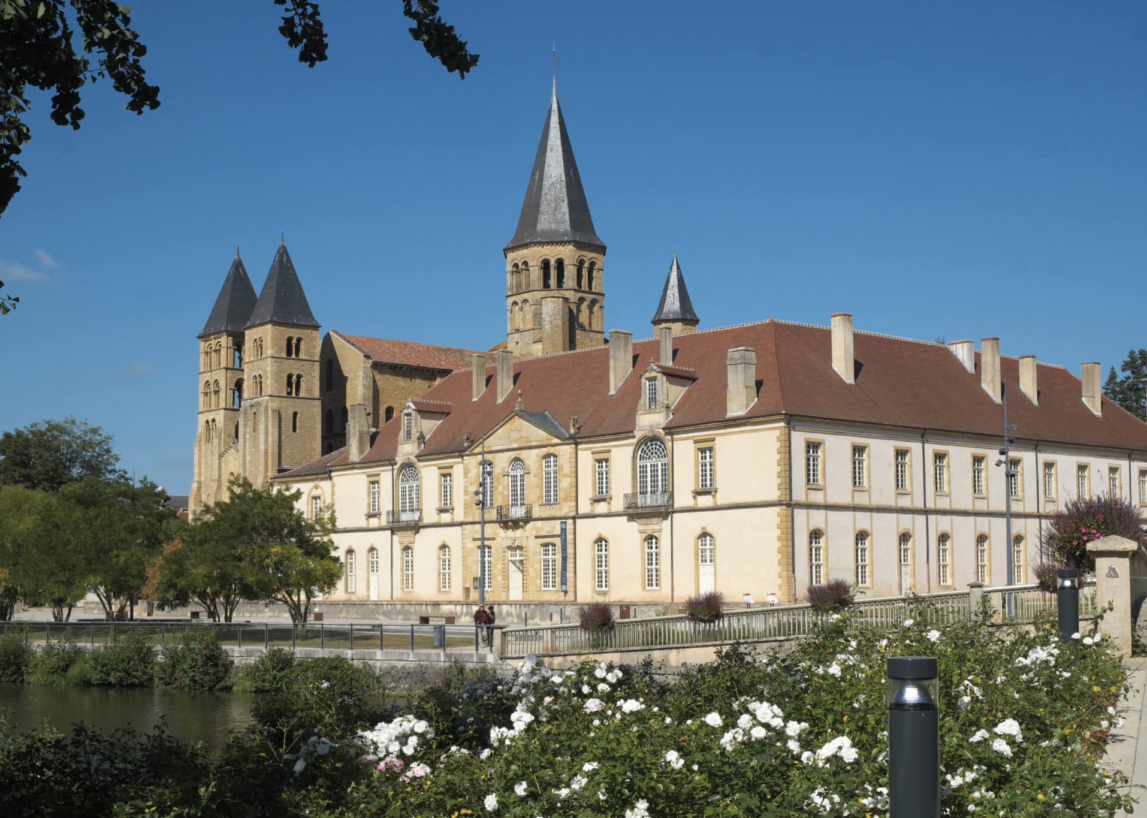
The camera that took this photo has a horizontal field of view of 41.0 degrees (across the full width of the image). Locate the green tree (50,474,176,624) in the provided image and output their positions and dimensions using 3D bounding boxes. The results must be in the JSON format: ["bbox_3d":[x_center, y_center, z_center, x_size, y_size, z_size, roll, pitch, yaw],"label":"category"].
[{"bbox_3d":[-23.611,7.532,78.542,6.500,8.002,6.500,0,-7,0],"label":"green tree"}]

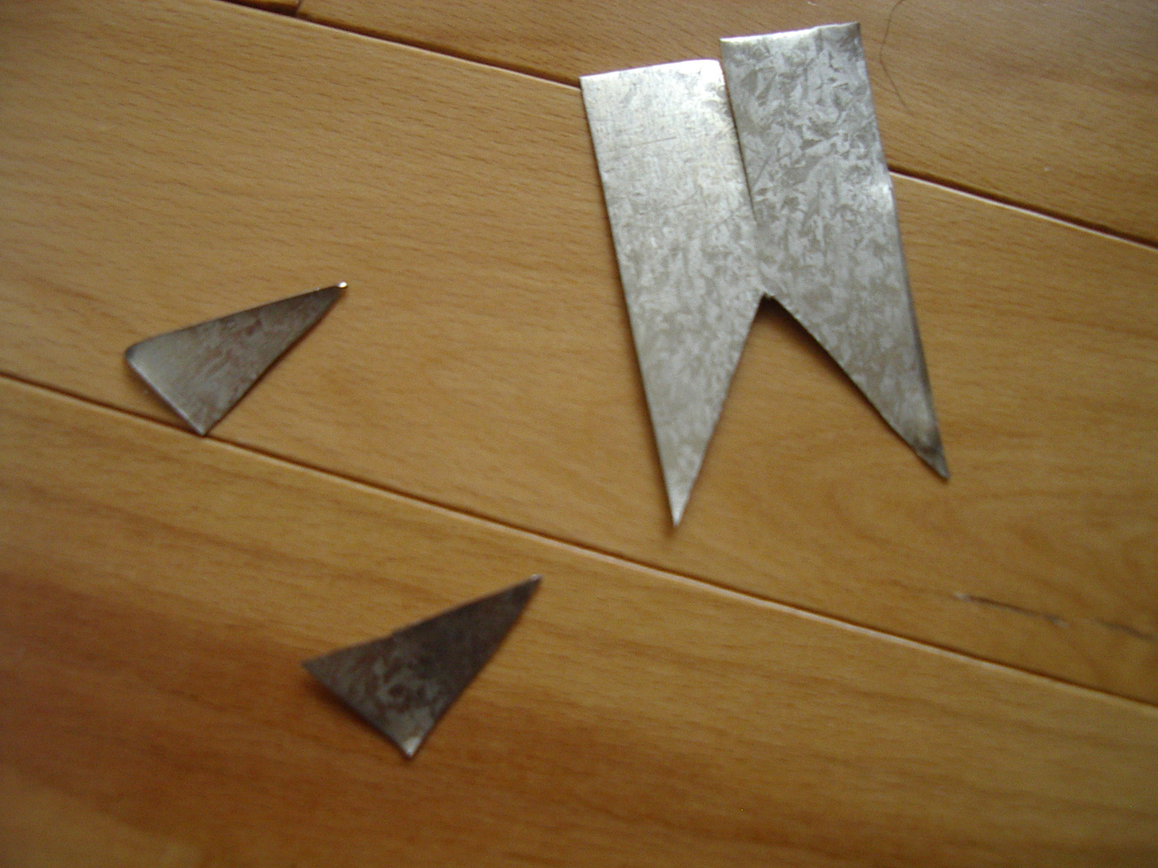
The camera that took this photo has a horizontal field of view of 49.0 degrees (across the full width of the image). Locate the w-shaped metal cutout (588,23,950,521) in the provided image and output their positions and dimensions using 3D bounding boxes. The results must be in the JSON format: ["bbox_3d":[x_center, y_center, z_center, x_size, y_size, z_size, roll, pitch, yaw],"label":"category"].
[{"bbox_3d":[0.036,-0.032,0.245,0.055,0.003,0.093,-11,85,2],"label":"w-shaped metal cutout"}]

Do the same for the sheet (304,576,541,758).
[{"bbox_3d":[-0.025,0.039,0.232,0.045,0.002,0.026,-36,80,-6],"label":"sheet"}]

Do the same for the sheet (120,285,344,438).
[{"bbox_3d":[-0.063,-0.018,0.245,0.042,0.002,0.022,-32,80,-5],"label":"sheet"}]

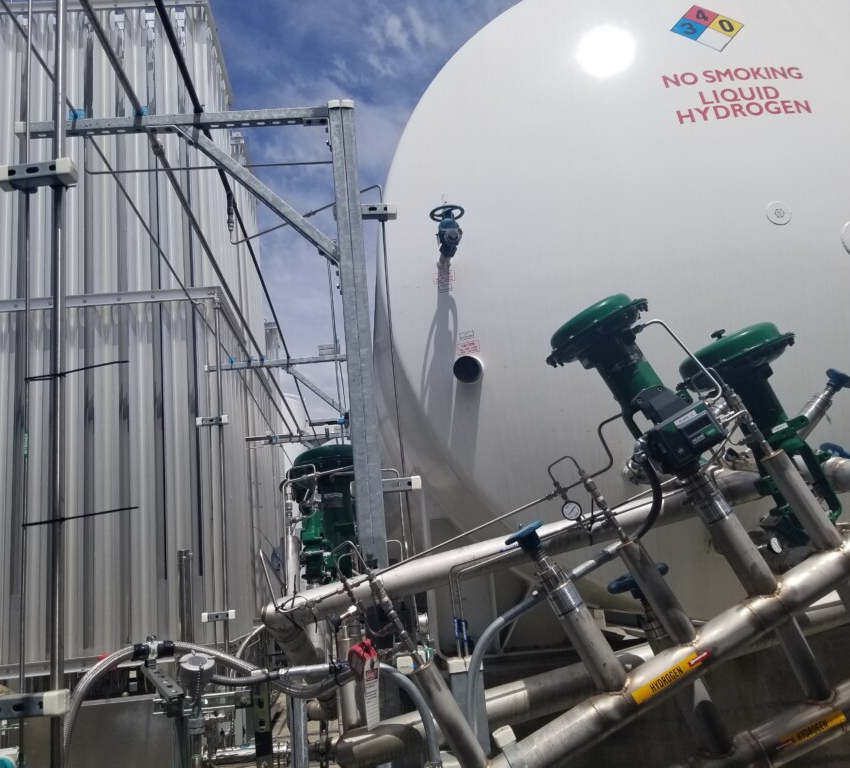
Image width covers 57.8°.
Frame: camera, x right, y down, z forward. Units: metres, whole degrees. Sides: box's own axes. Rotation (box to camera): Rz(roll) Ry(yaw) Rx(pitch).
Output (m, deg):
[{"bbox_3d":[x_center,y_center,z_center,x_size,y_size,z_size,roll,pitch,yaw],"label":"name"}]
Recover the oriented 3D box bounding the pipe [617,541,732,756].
[{"bbox_3d":[0.585,0.610,1.790,0.085,0.500,0.074,-24,-12,9],"label":"pipe"}]

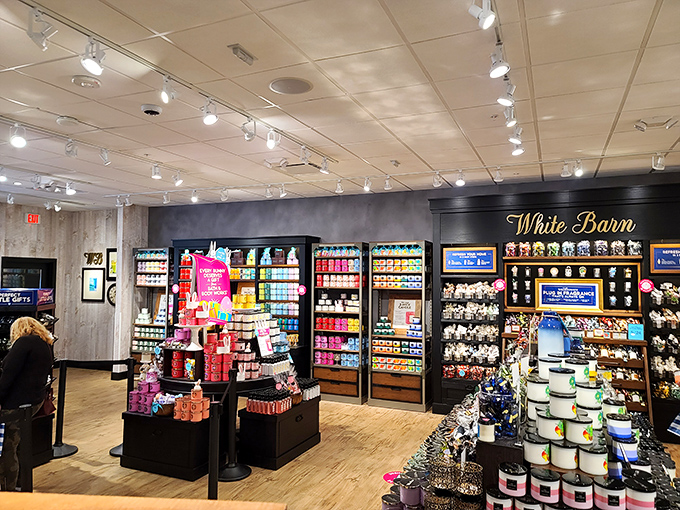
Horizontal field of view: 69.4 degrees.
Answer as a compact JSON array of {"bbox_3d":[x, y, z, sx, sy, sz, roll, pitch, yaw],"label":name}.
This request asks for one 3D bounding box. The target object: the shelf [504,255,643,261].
[{"bbox_3d":[2.898,0.045,6.213,1.554,0.036,0.340,-1,-3,24],"label":"shelf"}]

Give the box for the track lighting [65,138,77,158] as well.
[{"bbox_3d":[-2.548,-1.010,4.660,0.125,0.185,0.145,-1,-3,37],"label":"track lighting"}]

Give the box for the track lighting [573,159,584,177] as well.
[{"bbox_3d":[2.589,-0.944,5.353,0.113,0.184,0.151,0,-2,5],"label":"track lighting"}]

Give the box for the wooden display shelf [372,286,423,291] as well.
[{"bbox_3d":[0.916,0.511,7.396,0.768,0.030,0.380,-1,-3,24],"label":"wooden display shelf"}]

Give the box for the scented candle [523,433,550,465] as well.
[{"bbox_3d":[0.808,0.796,2.012,0.102,0.089,0.102,2,-3,-38],"label":"scented candle"}]

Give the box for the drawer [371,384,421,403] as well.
[{"bbox_3d":[0.892,1.995,7.192,0.735,0.178,0.420,-1,-3,24],"label":"drawer"}]

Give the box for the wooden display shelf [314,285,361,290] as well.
[{"bbox_3d":[0.037,0.498,7.486,0.750,0.032,0.420,-1,-3,24],"label":"wooden display shelf"}]

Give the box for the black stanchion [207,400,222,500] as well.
[{"bbox_3d":[-0.890,1.526,3.466,0.350,0.955,0.350,-1,-3,24],"label":"black stanchion"}]

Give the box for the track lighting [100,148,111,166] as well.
[{"bbox_3d":[-2.408,-0.995,5.046,0.135,0.175,0.108,1,-3,-24],"label":"track lighting"}]

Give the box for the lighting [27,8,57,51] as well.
[{"bbox_3d":[-1.440,-1.087,2.375,0.145,0.200,0.125,2,-3,-37],"label":"lighting"}]

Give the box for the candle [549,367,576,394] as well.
[{"bbox_3d":[0.938,0.532,2.072,0.102,0.089,0.102,2,-3,-38],"label":"candle"}]

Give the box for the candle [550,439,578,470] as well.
[{"bbox_3d":[0.913,0.809,1.996,0.103,0.090,0.103,2,-3,-25],"label":"candle"}]

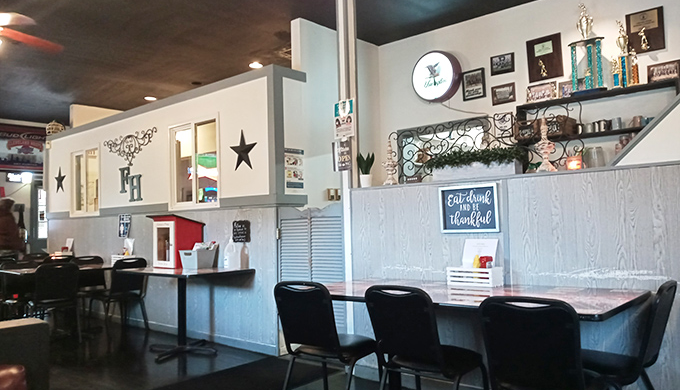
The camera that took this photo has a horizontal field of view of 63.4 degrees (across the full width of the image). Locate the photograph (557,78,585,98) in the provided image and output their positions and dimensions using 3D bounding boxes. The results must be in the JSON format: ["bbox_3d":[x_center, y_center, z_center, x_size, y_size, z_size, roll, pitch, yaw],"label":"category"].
[{"bbox_3d":[2.067,-0.922,4.882,0.233,0.182,0.022,-4,-4,41],"label":"photograph"}]

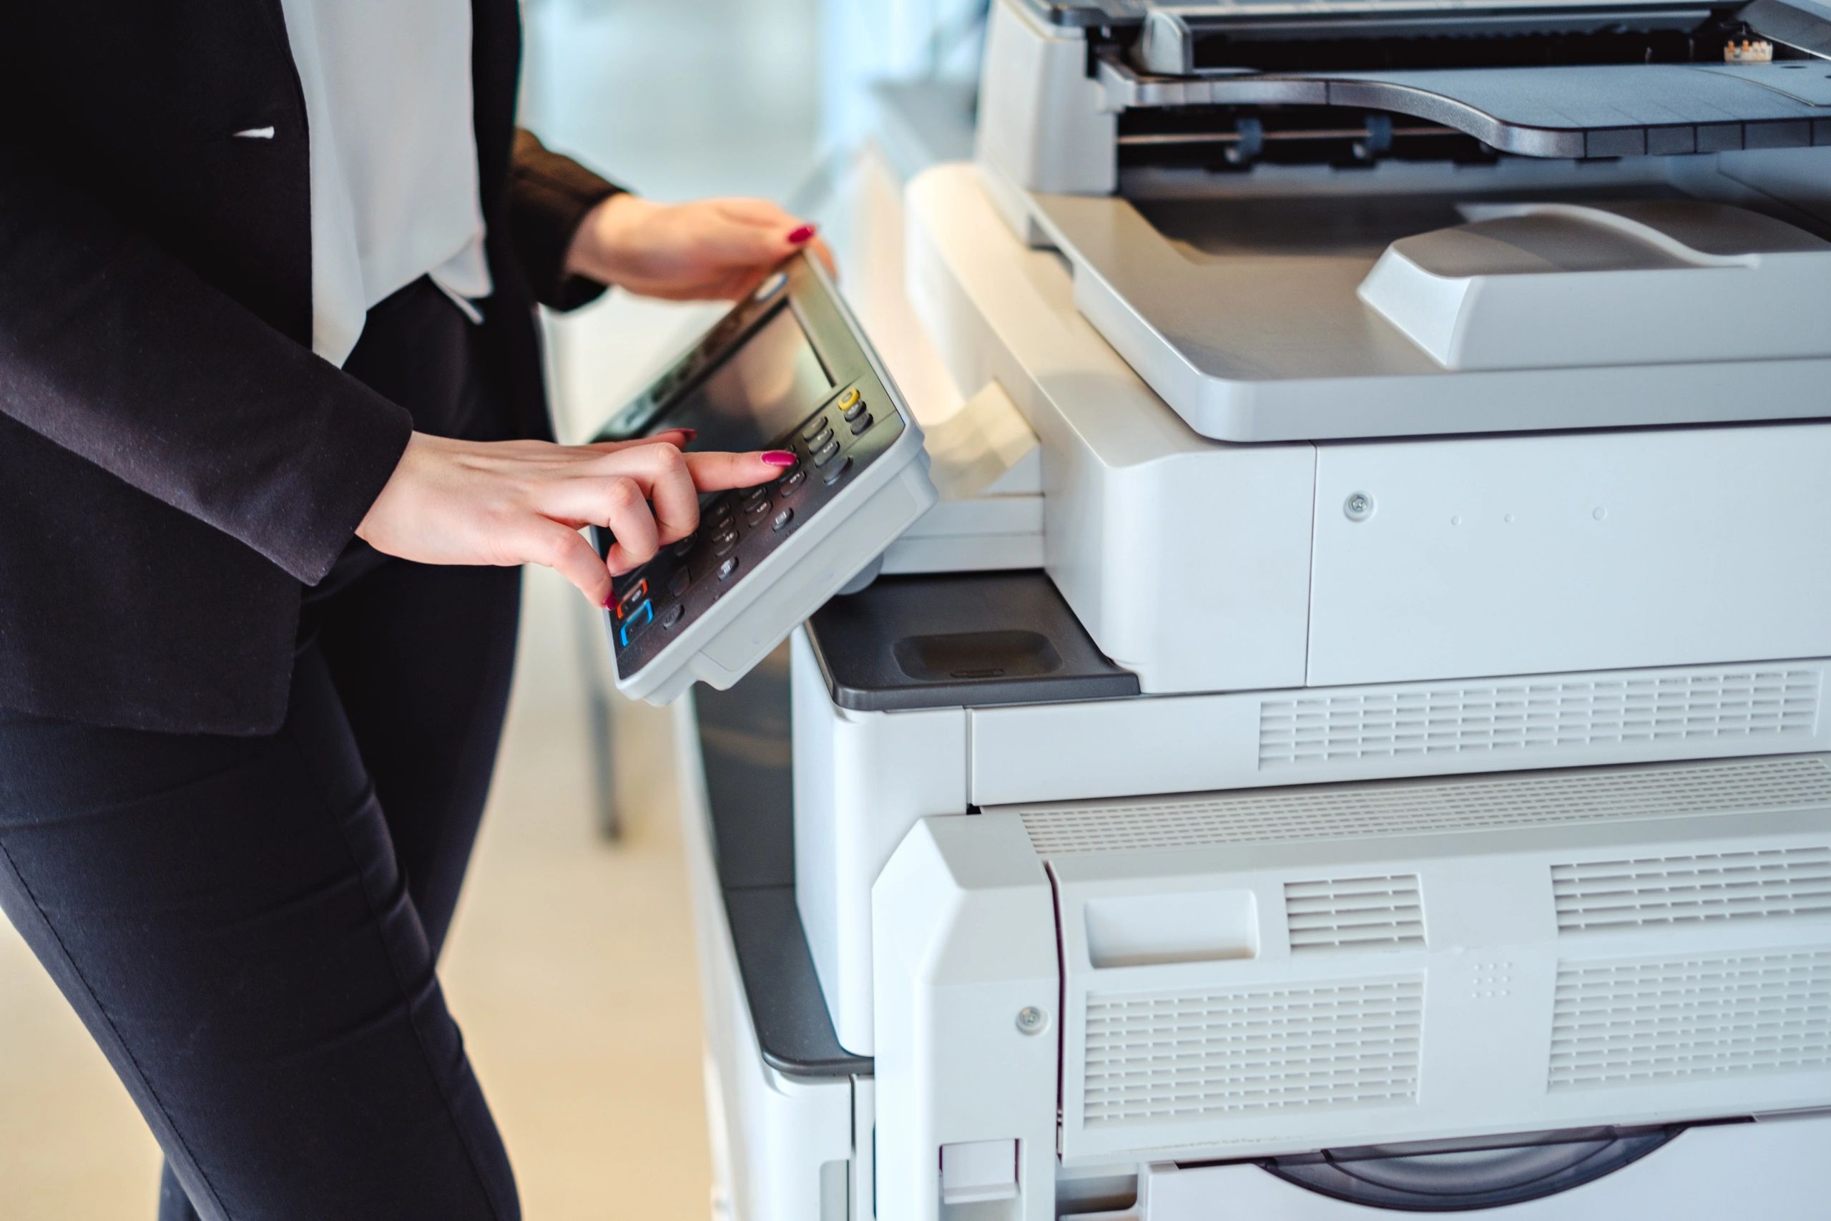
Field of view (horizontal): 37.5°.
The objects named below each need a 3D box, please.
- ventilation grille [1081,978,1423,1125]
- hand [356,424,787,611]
[{"bbox_3d":[0.140,0.180,1.121,0.144,0.065,0.010,-3,19,-8],"label":"ventilation grille"},{"bbox_3d":[-0.141,-0.039,1.120,0.176,0.060,0.083,-4,40,-10],"label":"hand"}]

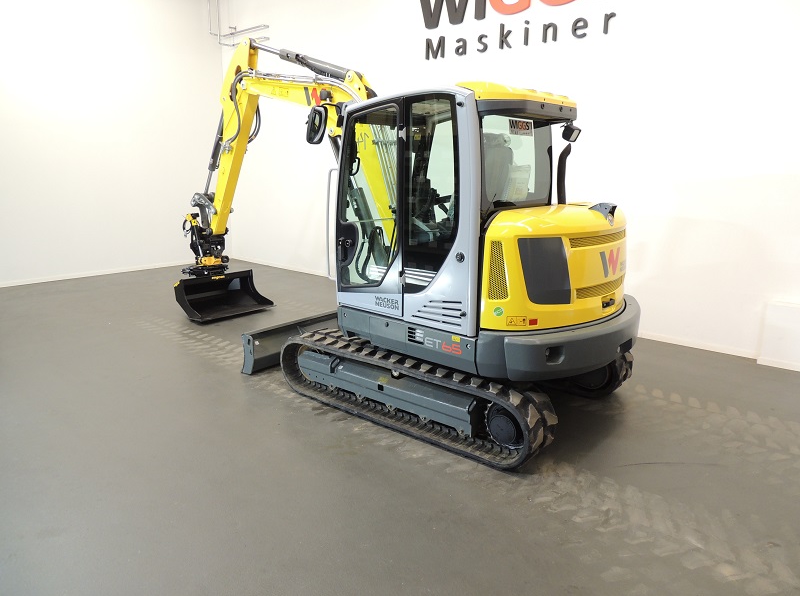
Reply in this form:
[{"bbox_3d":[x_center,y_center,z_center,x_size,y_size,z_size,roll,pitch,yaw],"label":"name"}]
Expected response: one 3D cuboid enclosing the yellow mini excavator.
[{"bbox_3d":[-0.558,-1.006,5.505,5.737,3.394,2.000,11,16,38],"label":"yellow mini excavator"}]

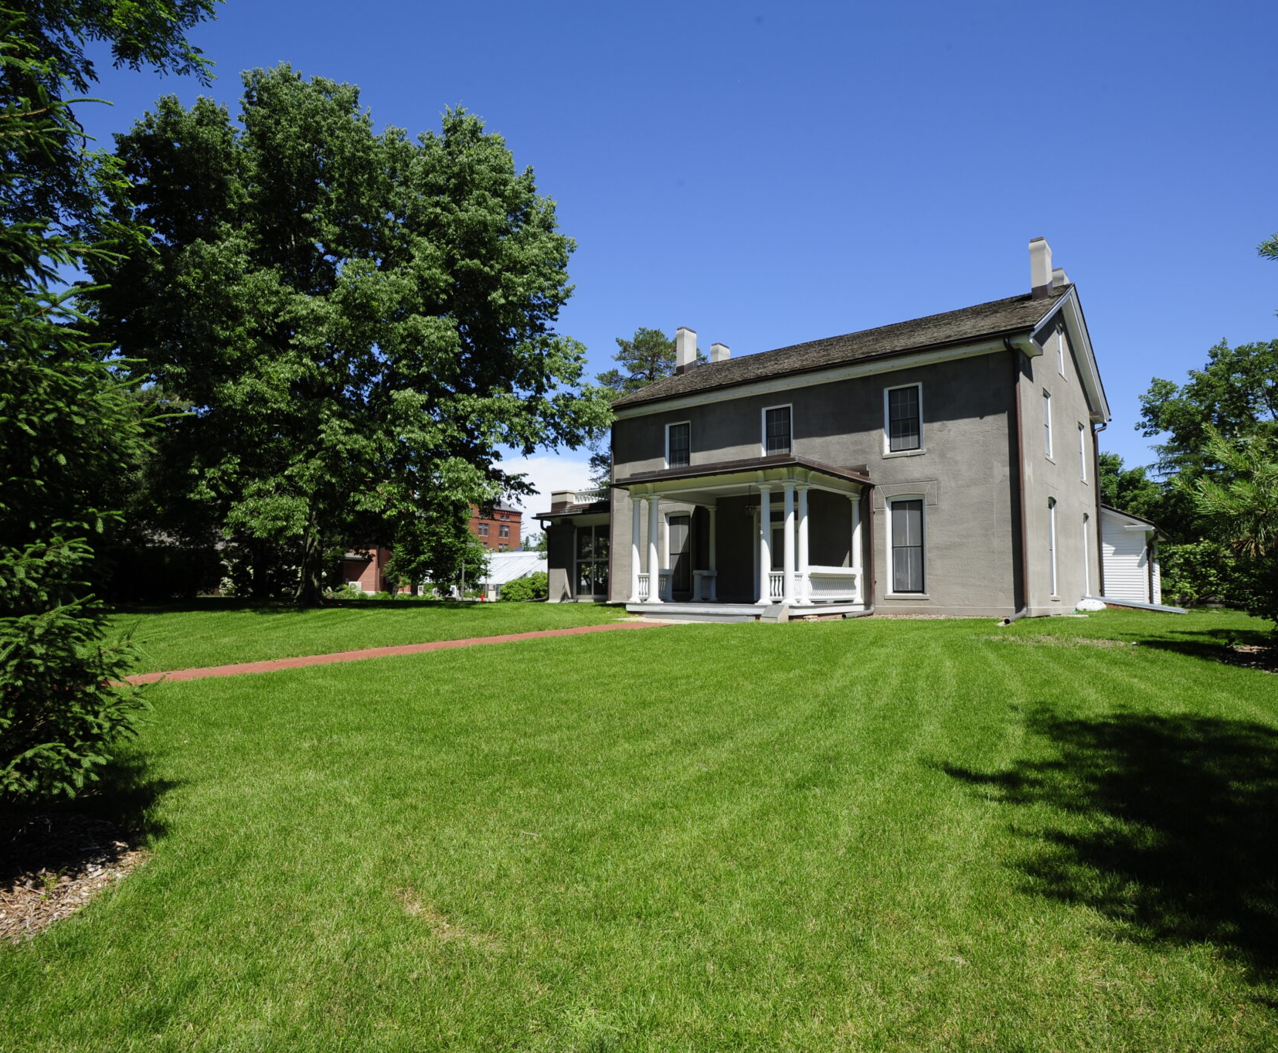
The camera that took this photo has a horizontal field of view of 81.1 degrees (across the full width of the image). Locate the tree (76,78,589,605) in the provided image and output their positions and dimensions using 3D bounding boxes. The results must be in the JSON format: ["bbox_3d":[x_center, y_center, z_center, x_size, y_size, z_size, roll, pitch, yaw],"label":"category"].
[{"bbox_3d":[-9.334,-6.705,26.311,16.000,18.800,16.000,1,-5,0],"label":"tree"}]

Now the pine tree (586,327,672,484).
[{"bbox_3d":[0.610,-3.723,42.682,7.500,15.800,7.500,1,-5,0],"label":"pine tree"}]

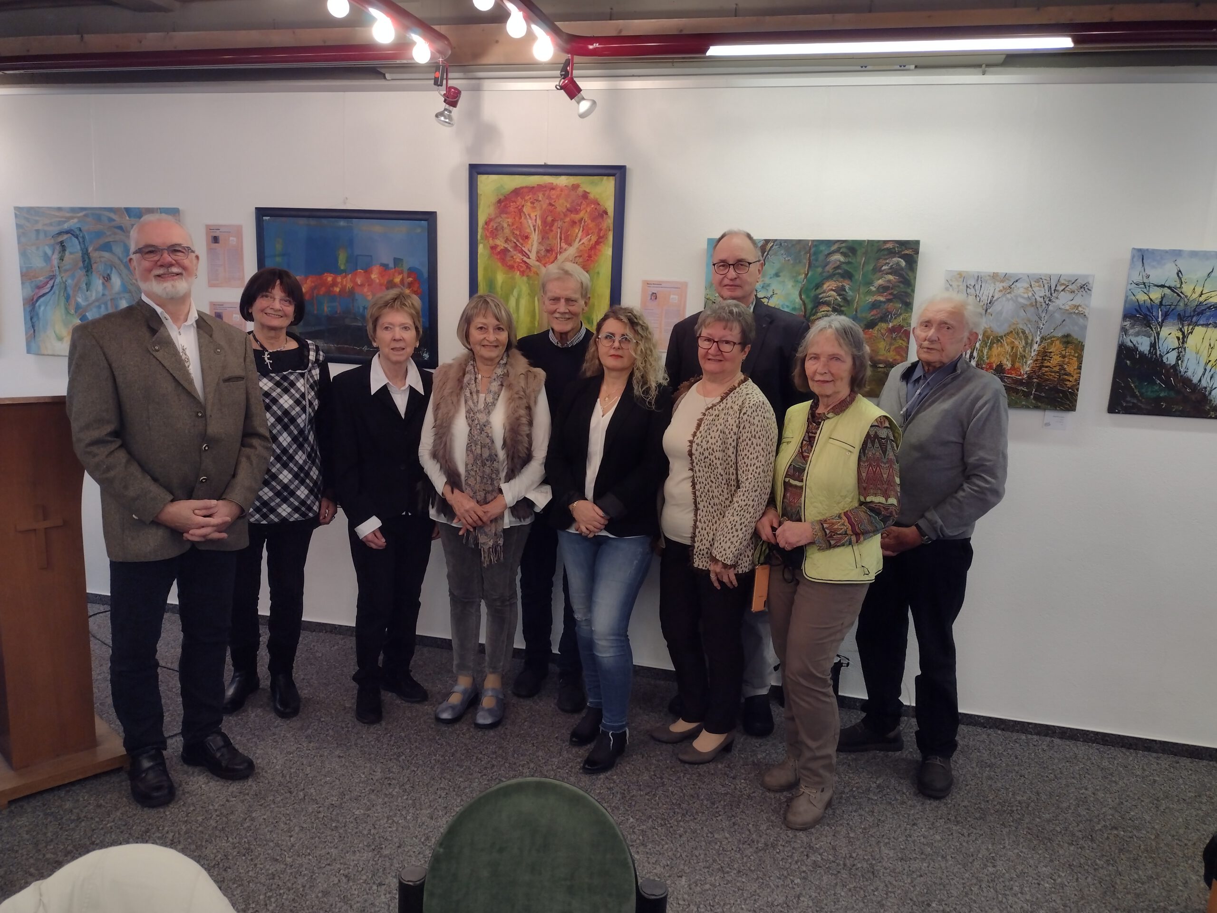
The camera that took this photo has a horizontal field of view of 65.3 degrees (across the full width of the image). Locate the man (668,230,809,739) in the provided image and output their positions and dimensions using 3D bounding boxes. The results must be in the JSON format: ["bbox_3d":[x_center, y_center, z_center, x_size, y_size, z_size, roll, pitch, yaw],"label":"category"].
[{"bbox_3d":[0.480,0.119,3.565,0.540,1.890,0.340,5,12,14],"label":"man"}]

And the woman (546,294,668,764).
[{"bbox_3d":[-0.009,0.282,3.388,0.460,1.630,0.360,6,12,18],"label":"woman"}]

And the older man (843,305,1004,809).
[{"bbox_3d":[1.119,0.292,3.329,0.420,1.710,0.520,-6,14,-34],"label":"older man"}]

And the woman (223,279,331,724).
[{"bbox_3d":[-1.288,0.139,3.674,0.440,1.710,0.340,-1,12,-16],"label":"woman"}]

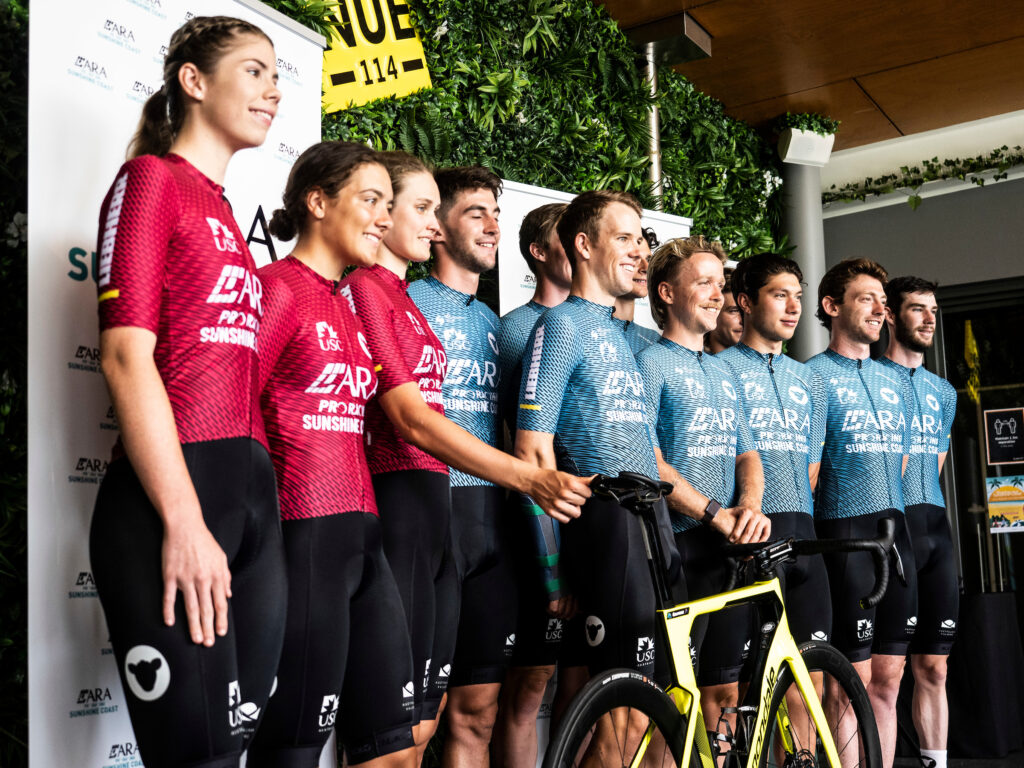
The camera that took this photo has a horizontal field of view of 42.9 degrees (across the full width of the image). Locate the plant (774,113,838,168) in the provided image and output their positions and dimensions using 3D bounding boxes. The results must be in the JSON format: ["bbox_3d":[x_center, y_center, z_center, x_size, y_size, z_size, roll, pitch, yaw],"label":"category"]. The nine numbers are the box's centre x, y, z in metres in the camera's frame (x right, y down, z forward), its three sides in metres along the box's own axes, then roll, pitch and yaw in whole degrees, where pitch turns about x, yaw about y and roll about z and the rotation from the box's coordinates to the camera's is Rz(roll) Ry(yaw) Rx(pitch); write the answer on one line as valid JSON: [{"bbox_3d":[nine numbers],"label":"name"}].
[{"bbox_3d":[1.487,-1.232,6.574,0.280,0.250,0.220,2,-10,-22],"label":"plant"}]

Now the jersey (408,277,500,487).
[{"bbox_3d":[-0.153,-0.009,3.143,0.280,0.550,0.460,-9,-12,39],"label":"jersey"}]

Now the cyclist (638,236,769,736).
[{"bbox_3d":[0.519,0.473,3.436,0.490,1.773,0.380,7,-13,-43],"label":"cyclist"}]

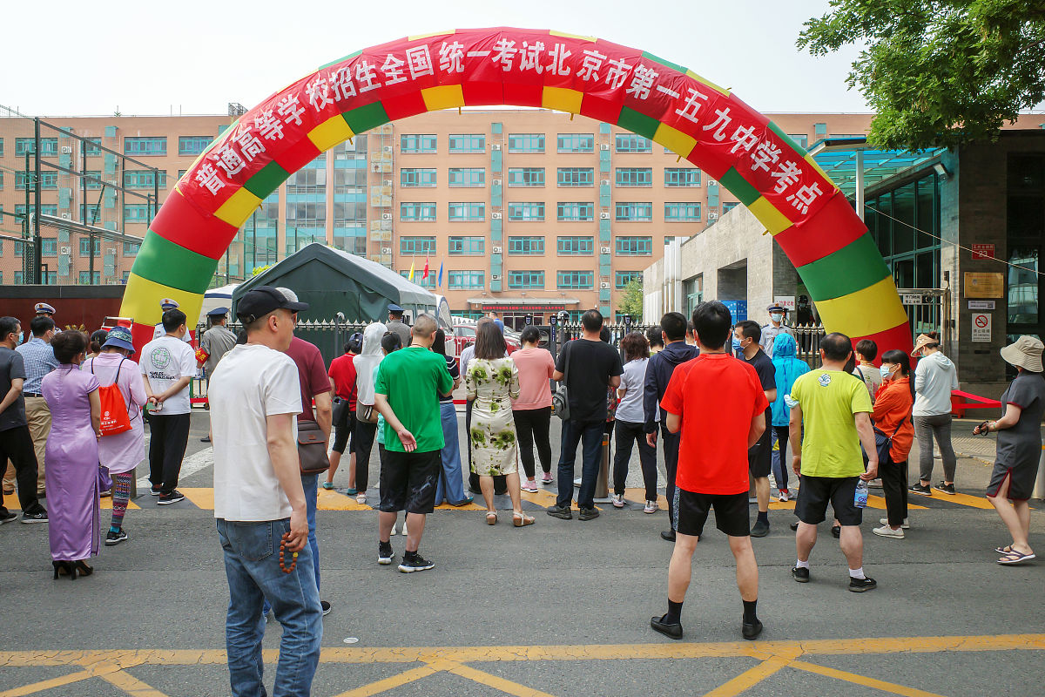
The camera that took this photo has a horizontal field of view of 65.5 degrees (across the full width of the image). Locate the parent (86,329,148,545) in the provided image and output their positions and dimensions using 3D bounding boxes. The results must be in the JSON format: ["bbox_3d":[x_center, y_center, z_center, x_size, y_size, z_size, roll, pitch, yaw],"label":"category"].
[{"bbox_3d":[-3.082,0.646,6.154,0.500,1.629,0.420,0,1,14],"label":"parent"}]

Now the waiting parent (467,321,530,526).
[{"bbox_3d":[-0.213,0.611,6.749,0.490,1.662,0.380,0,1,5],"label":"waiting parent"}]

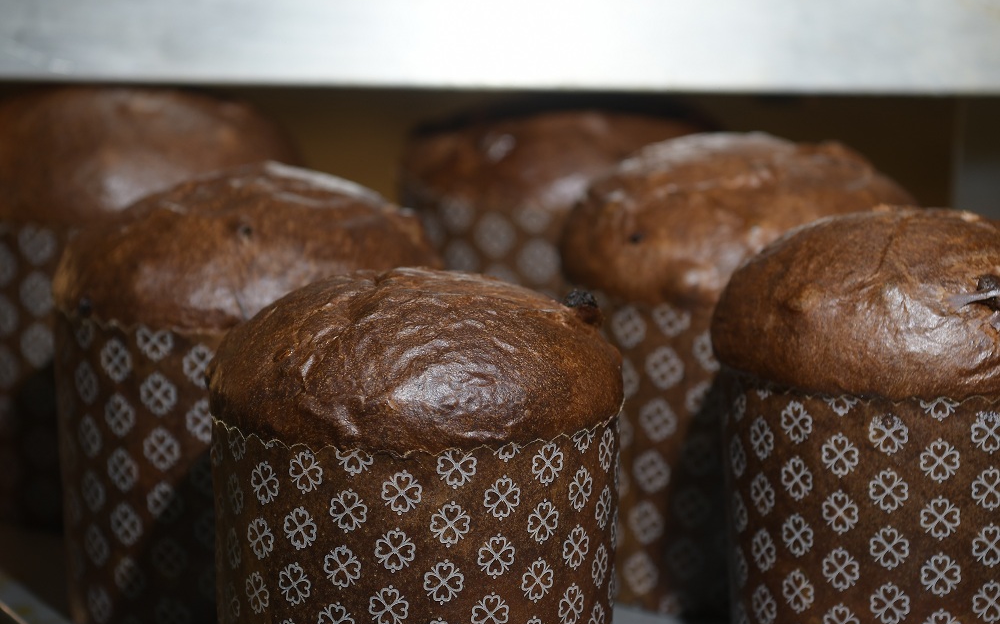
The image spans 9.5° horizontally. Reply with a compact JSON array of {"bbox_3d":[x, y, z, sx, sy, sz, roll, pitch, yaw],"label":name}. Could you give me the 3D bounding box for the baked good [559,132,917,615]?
[{"bbox_3d":[0.105,0.019,2.532,0.160,0.182,0.160,0,15,0],"label":"baked good"}]

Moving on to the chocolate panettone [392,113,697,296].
[{"bbox_3d":[0.033,-0.021,2.974,0.166,0.190,0.166,0,11,0],"label":"chocolate panettone"}]

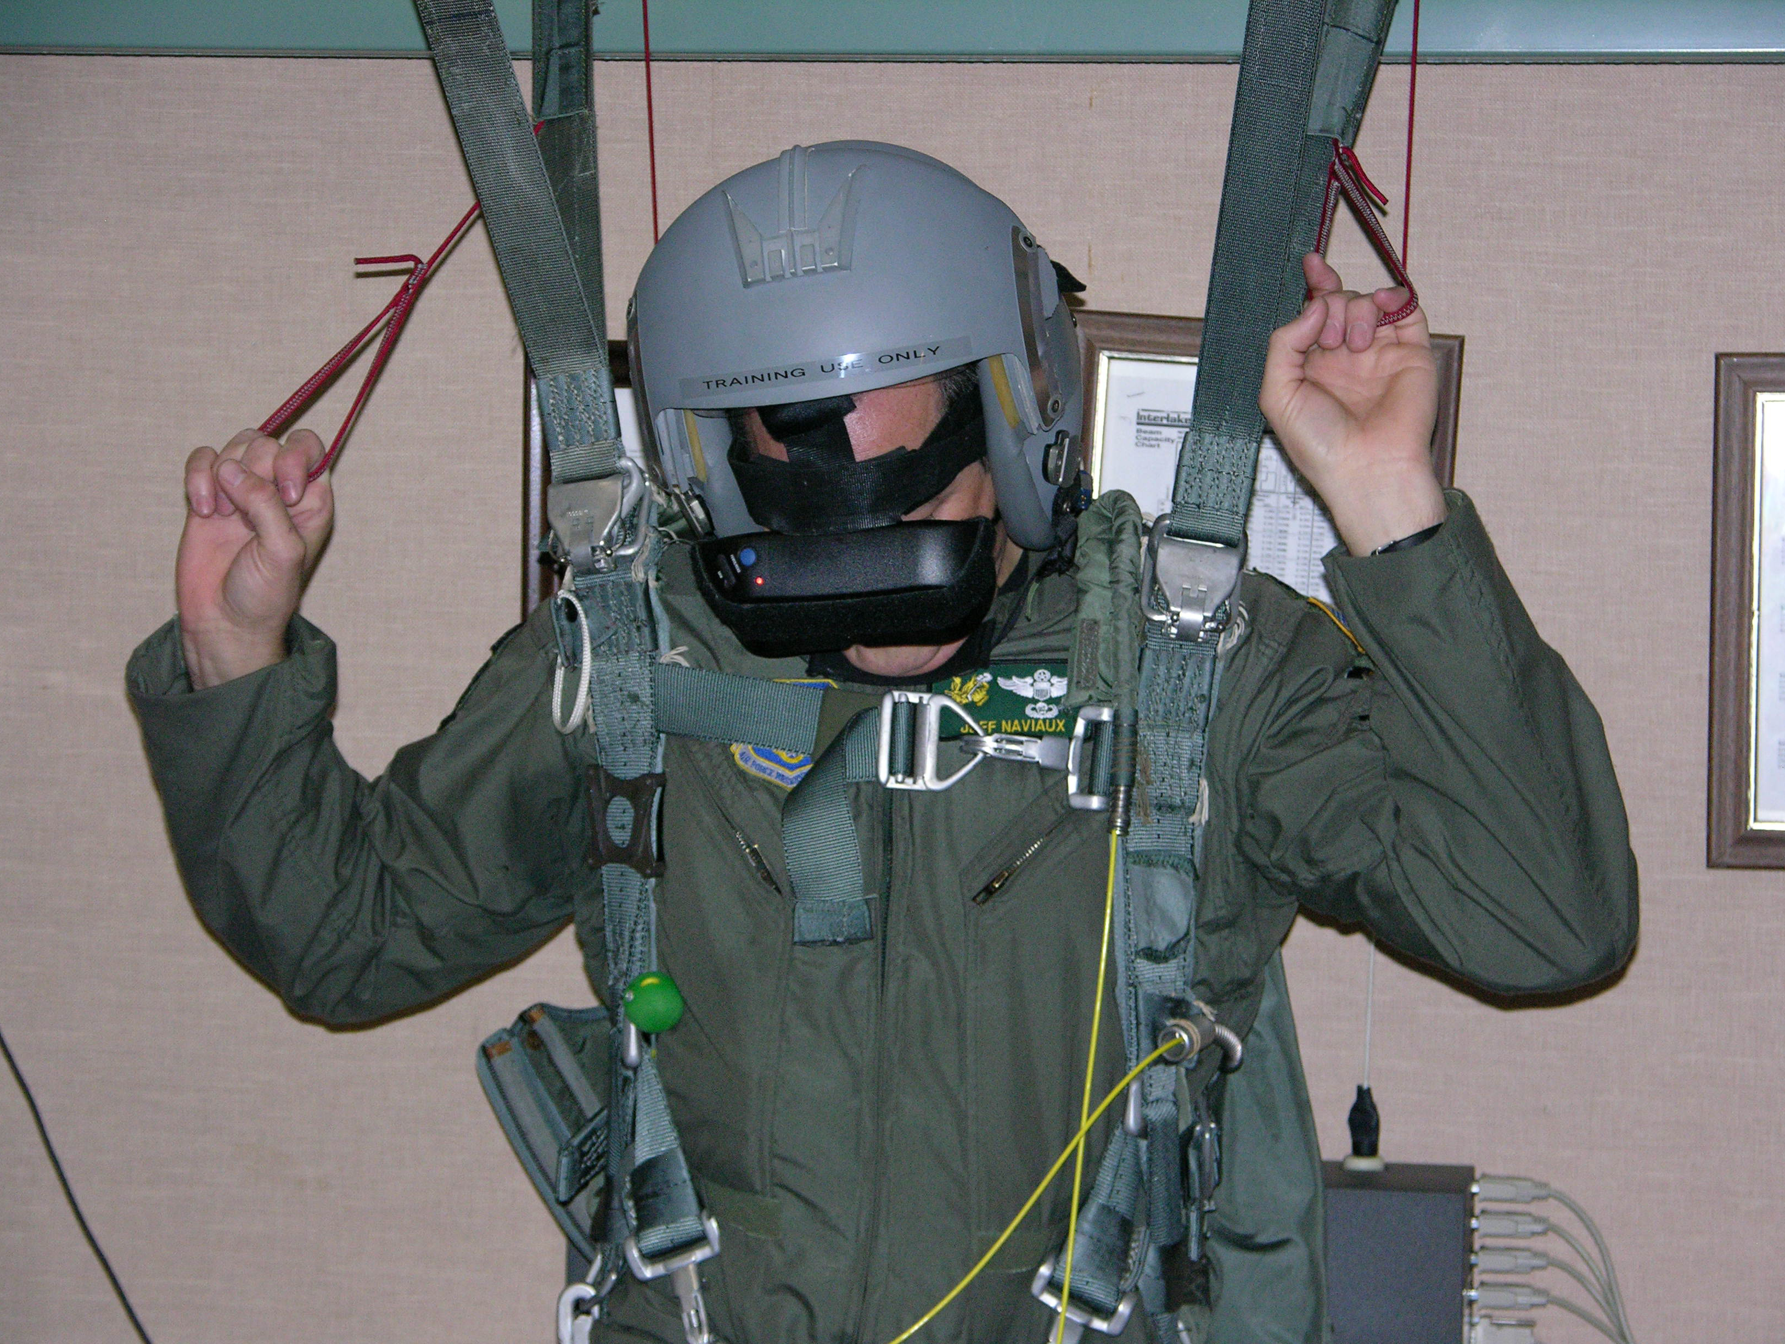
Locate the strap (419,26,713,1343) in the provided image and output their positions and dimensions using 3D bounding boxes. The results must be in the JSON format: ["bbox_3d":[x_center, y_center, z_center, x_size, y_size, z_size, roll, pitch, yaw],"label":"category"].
[{"bbox_3d":[-0.200,0.000,3.820,0.190,0.860,0.120,0,6,0],"label":"strap"}]

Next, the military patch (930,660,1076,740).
[{"bbox_3d":[0.074,0.017,3.840,0.102,0.052,0.004,0,-12,-7],"label":"military patch"}]

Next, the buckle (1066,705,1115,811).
[{"bbox_3d":[0.123,0.053,3.810,0.034,0.066,0.015,-1,6,-12],"label":"buckle"}]

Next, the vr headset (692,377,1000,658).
[{"bbox_3d":[-0.027,-0.096,3.740,0.190,0.130,0.170,-10,27,18],"label":"vr headset"}]

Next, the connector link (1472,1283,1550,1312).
[{"bbox_3d":[0.420,0.425,4.220,0.052,0.016,0.031,0,6,0],"label":"connector link"}]

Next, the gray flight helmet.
[{"bbox_3d":[-0.023,-0.200,3.820,0.265,0.255,0.285,-10,25,18],"label":"gray flight helmet"}]

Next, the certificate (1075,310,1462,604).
[{"bbox_3d":[0.239,-0.062,4.220,0.275,0.350,0.020,4,6,0],"label":"certificate"}]

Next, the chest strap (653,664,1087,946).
[{"bbox_3d":[-0.015,0.082,3.810,0.266,0.172,0.060,0,6,0],"label":"chest strap"}]

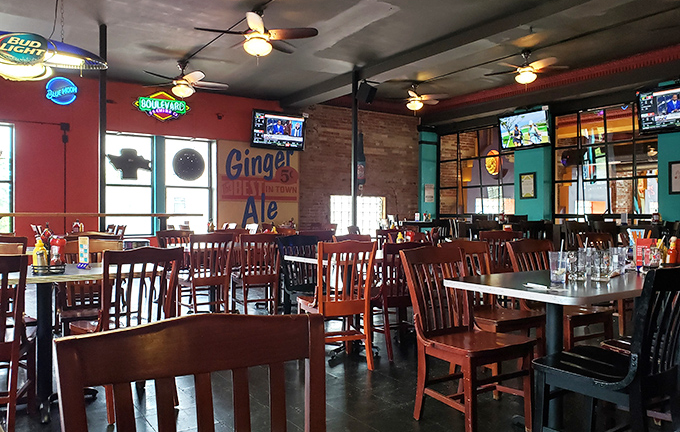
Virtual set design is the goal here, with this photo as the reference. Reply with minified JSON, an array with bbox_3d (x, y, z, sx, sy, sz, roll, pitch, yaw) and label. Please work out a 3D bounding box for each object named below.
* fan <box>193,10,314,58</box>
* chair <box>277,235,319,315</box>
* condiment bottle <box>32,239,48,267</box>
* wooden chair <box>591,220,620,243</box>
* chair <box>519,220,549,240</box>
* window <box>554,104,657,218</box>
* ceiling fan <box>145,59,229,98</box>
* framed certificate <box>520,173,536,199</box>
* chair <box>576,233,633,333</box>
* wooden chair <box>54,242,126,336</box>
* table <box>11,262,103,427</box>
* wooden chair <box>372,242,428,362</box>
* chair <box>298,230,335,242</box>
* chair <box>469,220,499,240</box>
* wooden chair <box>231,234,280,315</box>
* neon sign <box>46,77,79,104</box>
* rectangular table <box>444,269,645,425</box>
[{"bbox_3d":[-0.876,-1.942,5.420,1.270,0.500,1.270,0,0,-32],"label":"fan"},{"bbox_3d":[-0.240,0.630,4.350,0.450,0.893,0.530,0,0,-30],"label":"chair"},{"bbox_3d":[-1.615,0.218,2.760,0.078,0.180,0.070,0,0,-9],"label":"condiment bottle"},{"bbox_3d":[3.530,0.530,6.840,0.440,0.900,0.520,0,0,12],"label":"wooden chair"},{"bbox_3d":[2.650,0.530,7.040,0.440,0.900,0.520,0,0,12],"label":"chair"},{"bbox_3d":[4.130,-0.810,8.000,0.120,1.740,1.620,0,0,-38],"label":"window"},{"bbox_3d":[-2.213,-1.940,7.200,1.280,0.540,1.280,0,0,0],"label":"ceiling fan"},{"bbox_3d":[3.617,-0.572,9.800,0.030,0.480,0.335,0,0,-38],"label":"framed certificate"},{"bbox_3d":[2.620,0.634,4.900,0.450,0.893,0.530,0,0,-22],"label":"chair"},{"bbox_3d":[-1.710,0.629,3.540,0.450,0.893,0.530,0,0,-29],"label":"wooden chair"},{"bbox_3d":[-1.650,0.690,2.870,1.200,0.760,0.760,0,0,-31],"label":"table"},{"bbox_3d":[0.528,0.615,3.940,0.440,0.900,0.550,0,0,-16],"label":"wooden chair"},{"bbox_3d":[-0.360,0.625,5.850,0.450,0.893,0.530,0,0,-28],"label":"chair"},{"bbox_3d":[1.930,0.520,6.330,0.440,0.900,0.510,0,0,-30],"label":"chair"},{"bbox_3d":[-0.860,0.626,5.290,0.450,0.893,0.530,0,0,-27],"label":"wooden chair"},{"bbox_3d":[-4.181,-1.875,7.695,0.420,0.409,0.090,0,0,-32],"label":"neon sign"},{"bbox_3d":[1.390,0.710,2.754,1.500,0.750,0.760,0,0,-32],"label":"rectangular table"}]

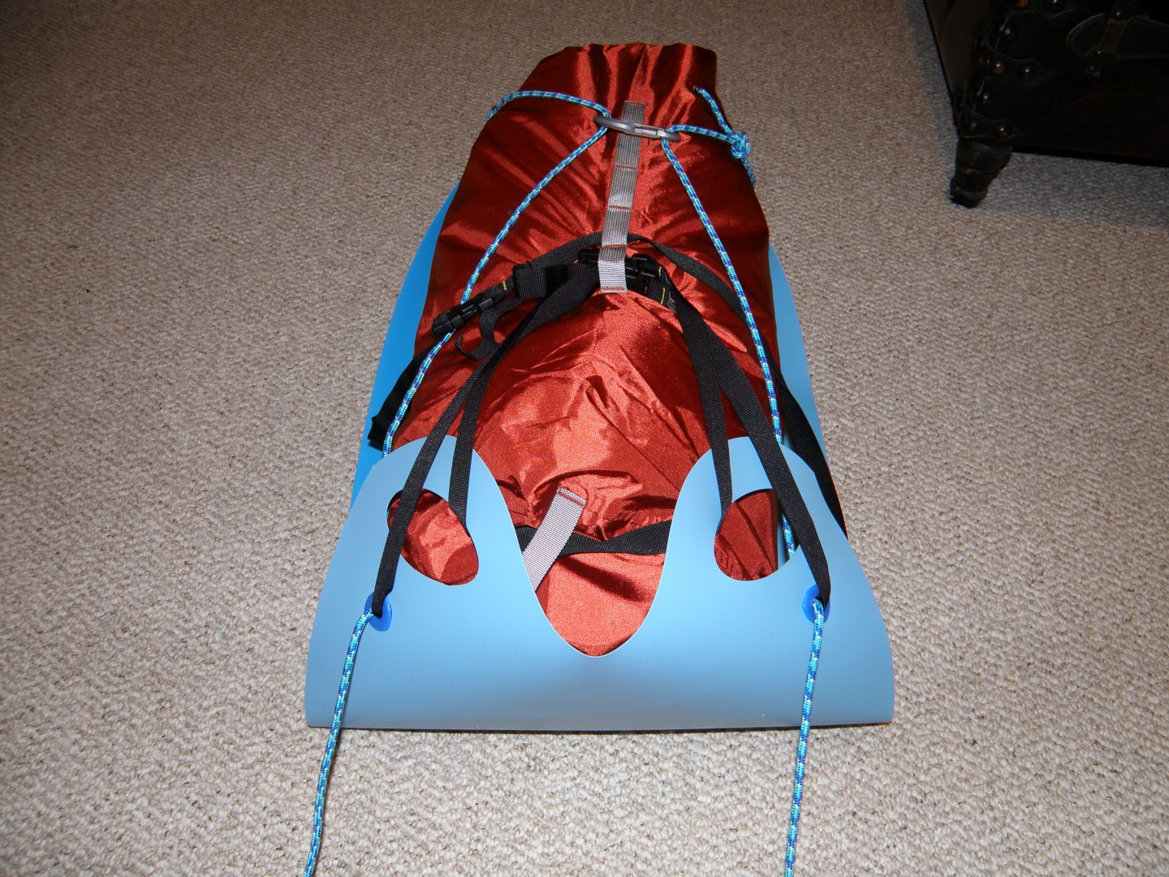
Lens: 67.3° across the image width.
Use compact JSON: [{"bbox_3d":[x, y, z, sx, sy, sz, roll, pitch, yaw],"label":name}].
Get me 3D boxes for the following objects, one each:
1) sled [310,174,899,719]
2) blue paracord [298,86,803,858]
[{"bbox_3d":[0.016,-0.096,0.909,0.480,0.195,0.760,1,53,0],"label":"sled"},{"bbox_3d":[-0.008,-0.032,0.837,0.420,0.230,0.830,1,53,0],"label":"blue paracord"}]

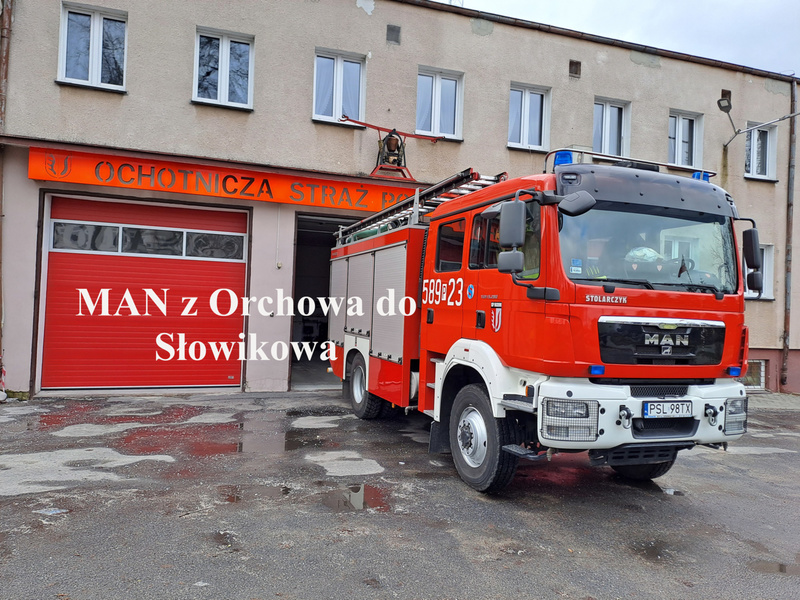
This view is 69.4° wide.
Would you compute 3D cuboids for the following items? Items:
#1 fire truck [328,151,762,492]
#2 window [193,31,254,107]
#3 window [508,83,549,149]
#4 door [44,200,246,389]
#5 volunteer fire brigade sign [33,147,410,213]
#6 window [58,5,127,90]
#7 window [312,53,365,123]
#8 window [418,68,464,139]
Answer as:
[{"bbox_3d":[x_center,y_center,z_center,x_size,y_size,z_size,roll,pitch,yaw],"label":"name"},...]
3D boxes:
[{"bbox_3d":[1.052,0.325,8.111,2.720,3.190,7.040,3,-1,-21],"label":"fire truck"},{"bbox_3d":[-3.355,-4.401,11.066,1.060,1.430,0.150,3,-1,-18],"label":"window"},{"bbox_3d":[2.909,-4.125,13.063,1.060,1.430,0.150,3,-1,-18],"label":"window"},{"bbox_3d":[-4.711,-0.071,10.893,3.437,3.443,0.120,3,-1,-18],"label":"door"},{"bbox_3d":[-2.521,-2.140,11.048,7.910,0.560,0.160,3,-1,-18],"label":"volunteer fire brigade sign"},{"bbox_3d":[-5.485,-4.494,10.388,1.060,1.430,0.150,3,-1,-18],"label":"window"},{"bbox_3d":[-1.216,-4.307,11.748,1.060,1.430,0.150,3,-1,-18],"label":"window"},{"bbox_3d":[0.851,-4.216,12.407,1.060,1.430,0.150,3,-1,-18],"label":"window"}]

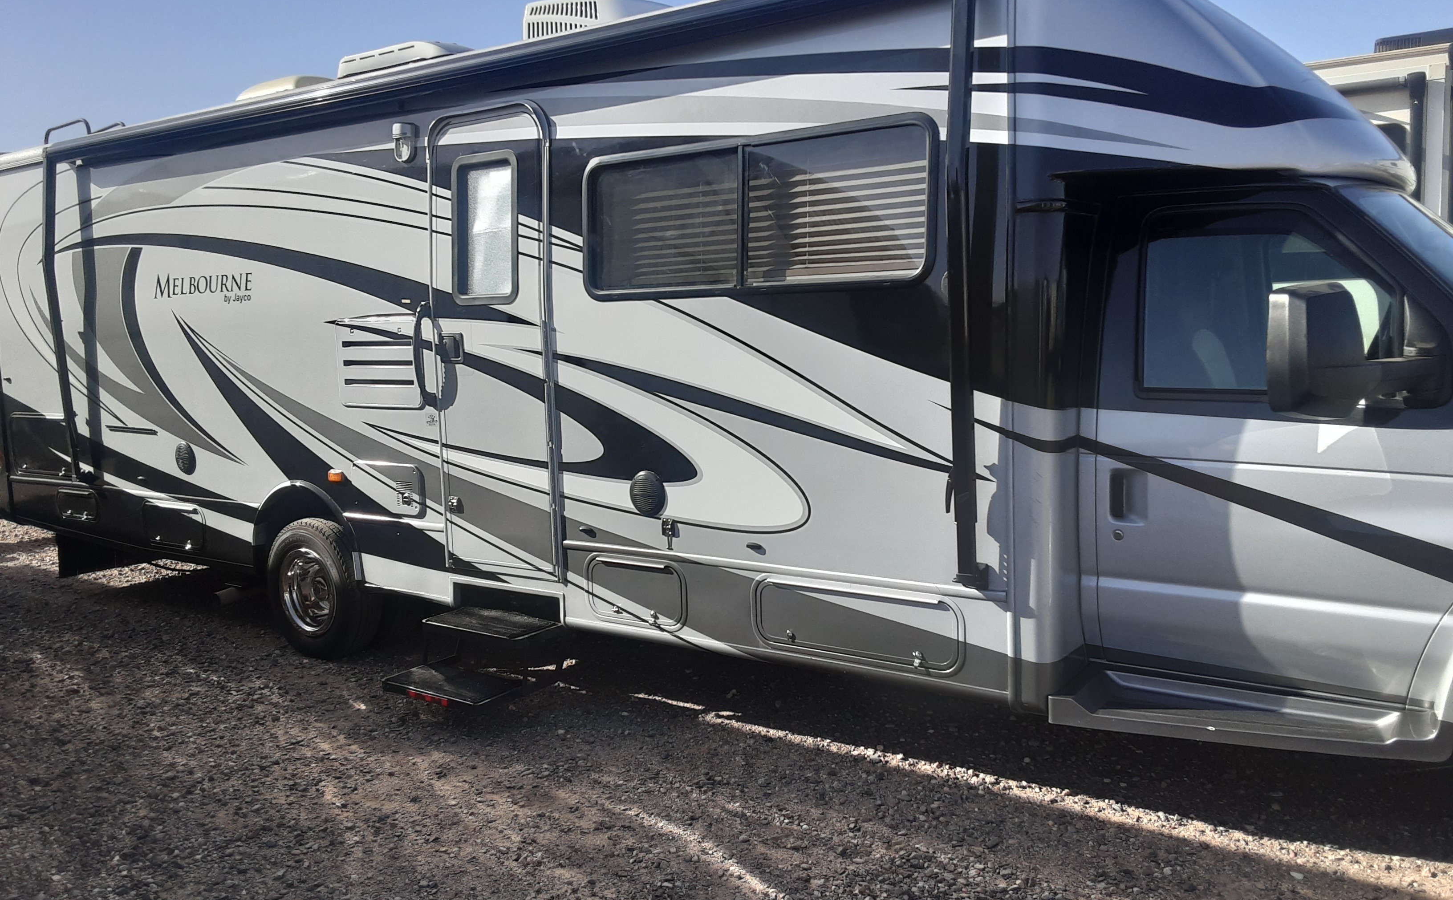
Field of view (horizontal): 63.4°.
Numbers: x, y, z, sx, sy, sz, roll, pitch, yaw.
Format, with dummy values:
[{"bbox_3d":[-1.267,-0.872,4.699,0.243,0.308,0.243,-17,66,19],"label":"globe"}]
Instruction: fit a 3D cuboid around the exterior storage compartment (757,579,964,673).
[{"bbox_3d":[0.453,0.598,4.170,0.855,0.294,0.040,3,7,35],"label":"exterior storage compartment"}]

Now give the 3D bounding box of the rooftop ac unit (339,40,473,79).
[{"bbox_3d":[-1.542,-1.881,5.768,0.690,0.160,0.360,3,7,35],"label":"rooftop ac unit"}]

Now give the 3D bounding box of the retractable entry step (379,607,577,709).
[{"bbox_3d":[-1.065,0.884,5.004,0.637,0.268,0.568,3,7,35],"label":"retractable entry step"}]

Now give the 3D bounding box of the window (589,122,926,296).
[{"bbox_3d":[0.071,-0.847,4.280,1.541,0.558,0.050,3,7,35],"label":"window"}]

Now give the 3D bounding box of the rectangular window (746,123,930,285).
[{"bbox_3d":[0.385,-0.840,4.119,0.737,0.520,0.040,3,7,35],"label":"rectangular window"}]

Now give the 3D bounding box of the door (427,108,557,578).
[{"bbox_3d":[-0.993,-0.451,5.086,0.720,2.008,0.050,3,7,35],"label":"door"}]

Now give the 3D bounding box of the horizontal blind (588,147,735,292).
[{"bbox_3d":[-0.238,-0.886,4.559,0.719,0.532,0.040,3,7,35],"label":"horizontal blind"}]

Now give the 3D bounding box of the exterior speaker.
[{"bbox_3d":[-0.299,0.170,4.635,0.184,0.179,0.035,3,7,35],"label":"exterior speaker"}]

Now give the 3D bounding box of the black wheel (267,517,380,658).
[{"bbox_3d":[-2.117,0.720,6.212,0.740,0.735,0.225,3,7,35],"label":"black wheel"}]

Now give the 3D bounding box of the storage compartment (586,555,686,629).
[{"bbox_3d":[-0.360,0.557,4.745,0.531,0.269,0.040,3,7,35],"label":"storage compartment"}]

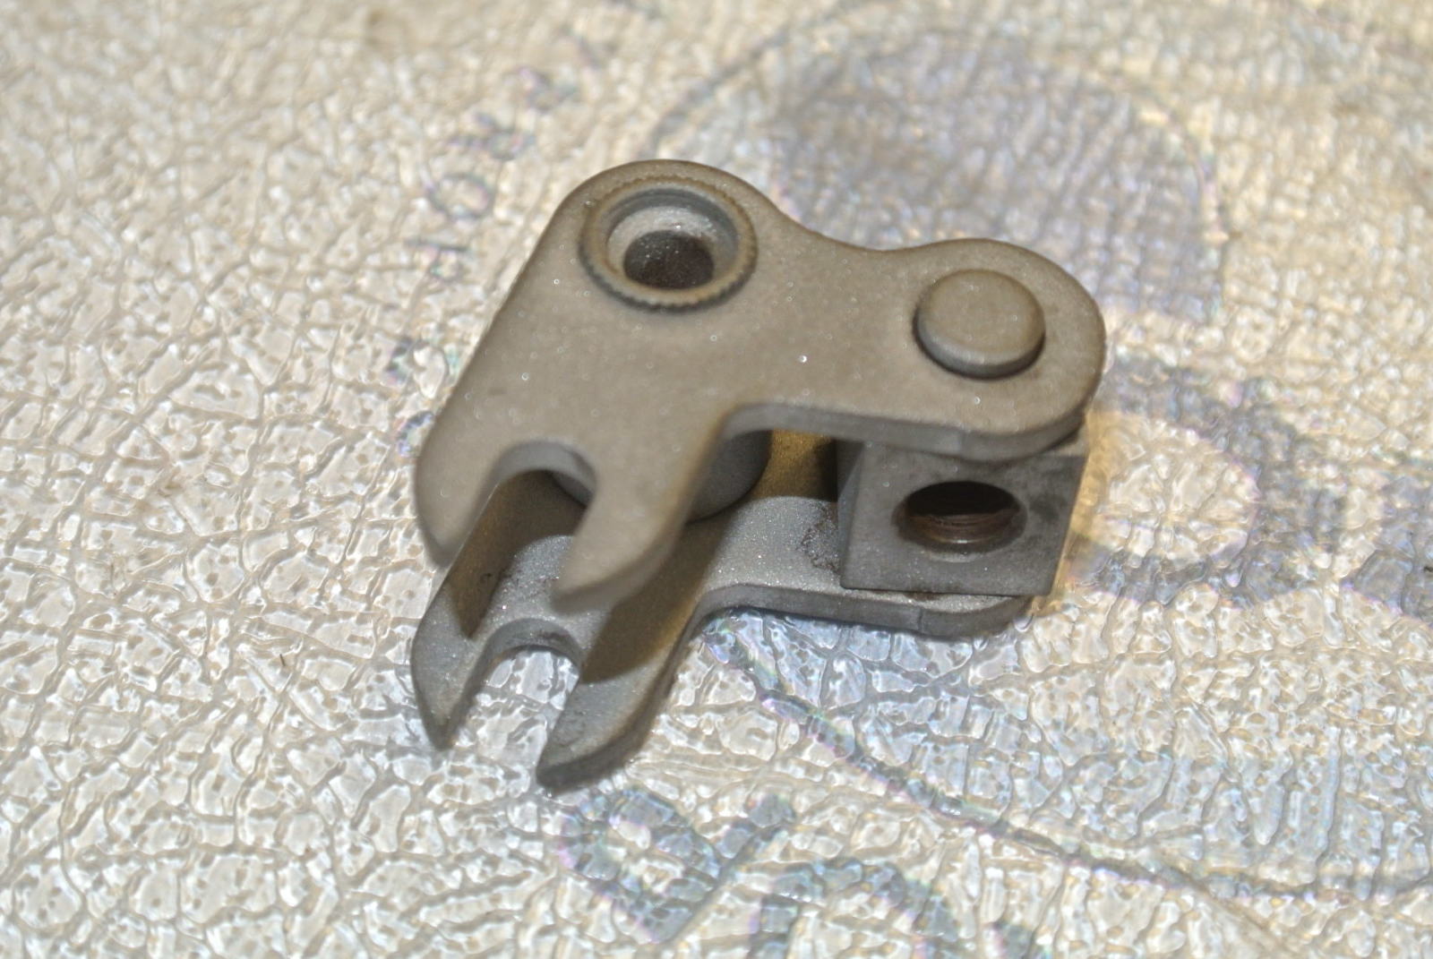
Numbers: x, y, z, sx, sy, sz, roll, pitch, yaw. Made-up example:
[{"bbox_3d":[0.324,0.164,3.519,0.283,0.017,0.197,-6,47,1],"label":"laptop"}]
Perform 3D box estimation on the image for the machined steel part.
[{"bbox_3d":[0.003,0.002,0.267,0.047,0.030,0.048,19,53,9],"label":"machined steel part"}]

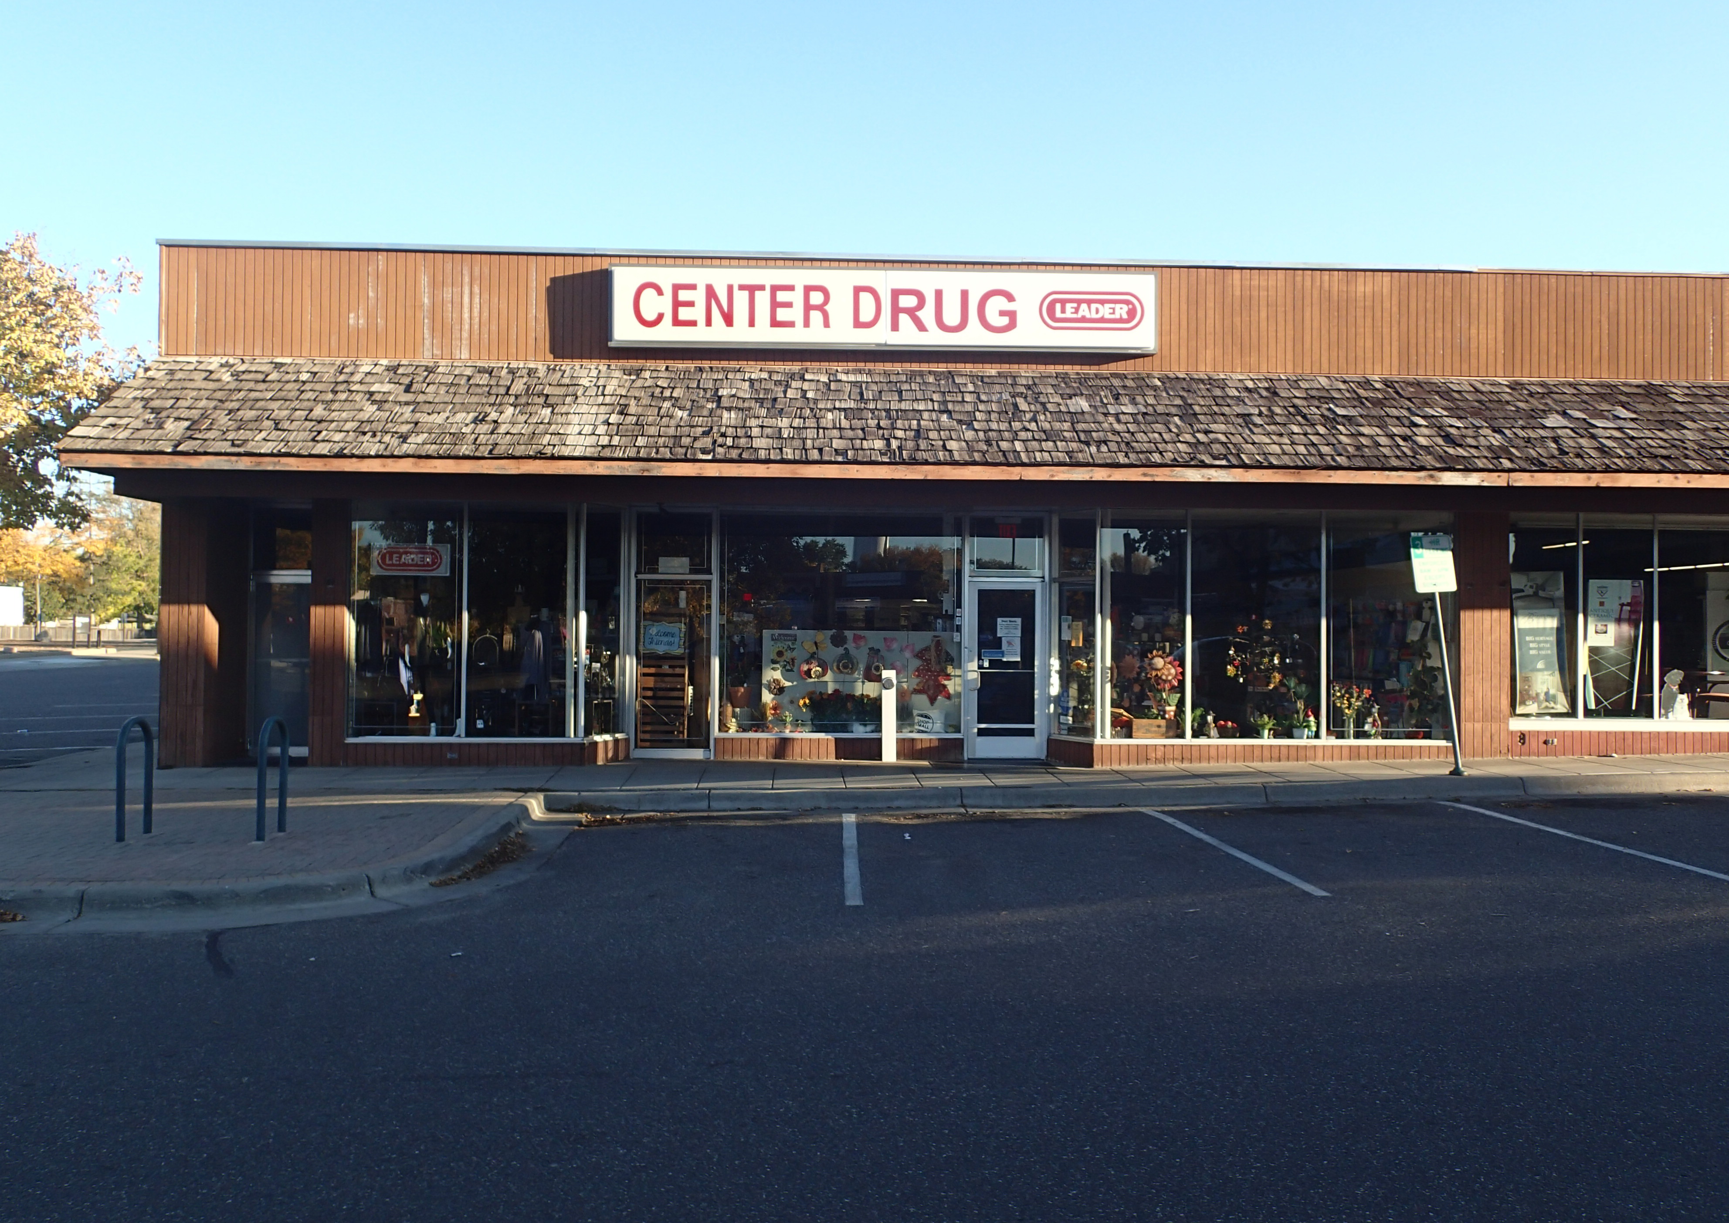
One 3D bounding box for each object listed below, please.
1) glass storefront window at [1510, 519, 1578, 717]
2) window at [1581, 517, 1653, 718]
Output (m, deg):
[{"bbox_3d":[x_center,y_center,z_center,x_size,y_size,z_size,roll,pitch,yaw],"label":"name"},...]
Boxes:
[{"bbox_3d":[7.986,0.079,16.465,0.814,2.332,0.080,0,-1,-3],"label":"glass storefront window"},{"bbox_3d":[8.858,0.071,16.509,0.868,2.386,0.080,0,-1,-3],"label":"window"}]

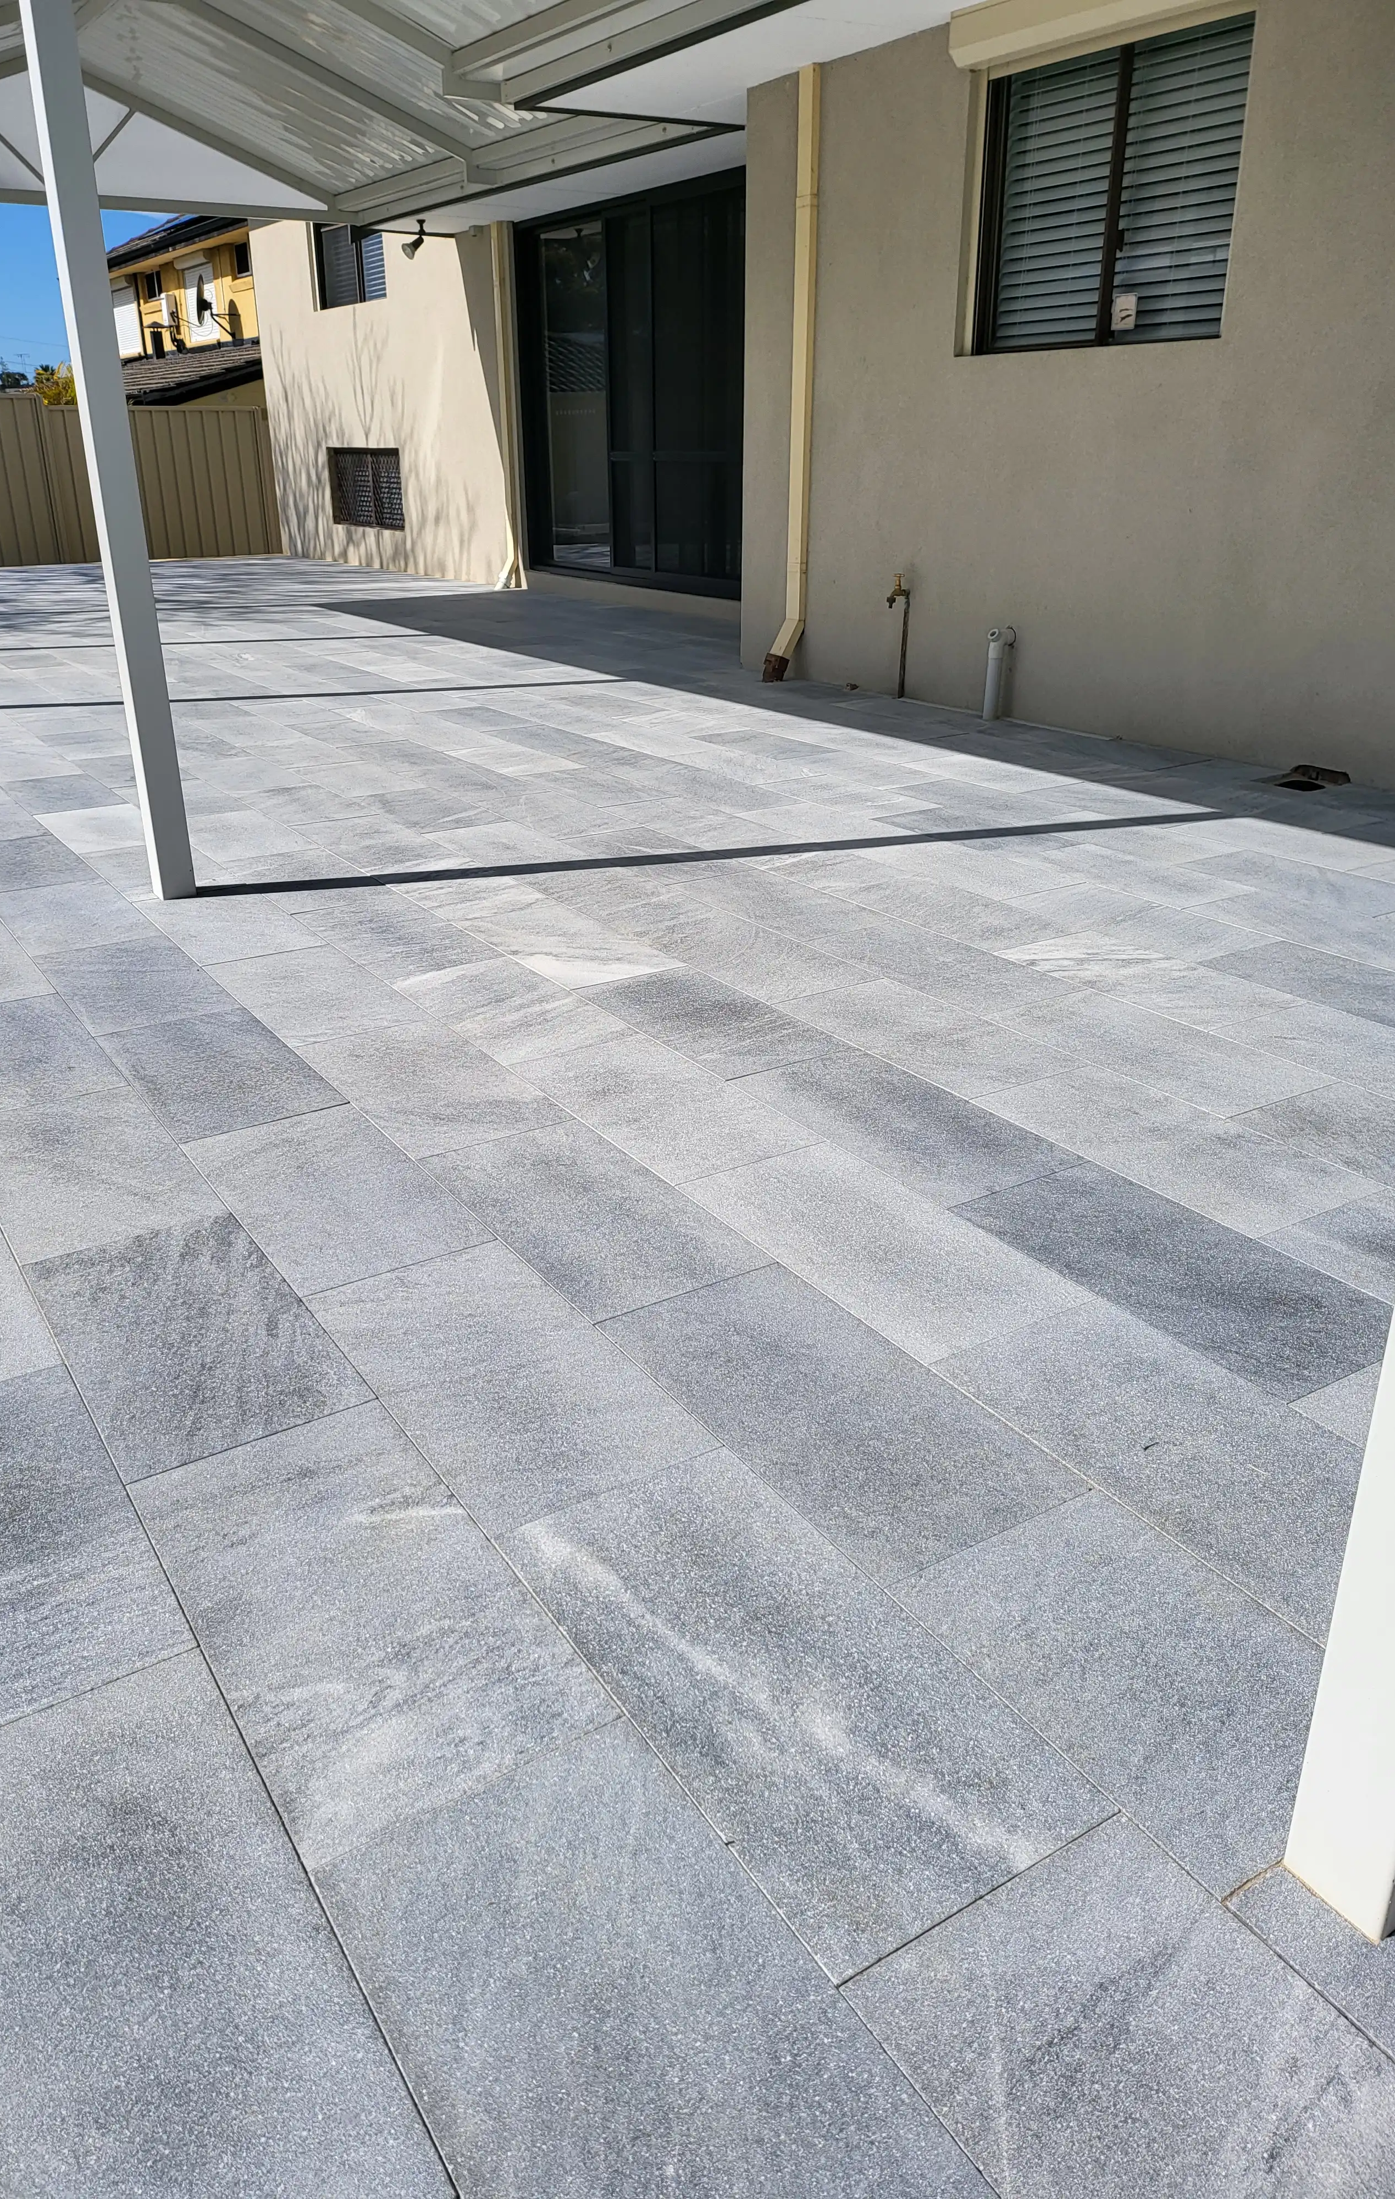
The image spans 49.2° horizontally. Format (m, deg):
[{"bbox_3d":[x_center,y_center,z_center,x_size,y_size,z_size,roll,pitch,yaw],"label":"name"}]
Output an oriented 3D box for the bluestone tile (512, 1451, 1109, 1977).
[{"bbox_3d":[0.073,0.550,1.470,0.300,0.020,0.601,-15,27,-29],"label":"bluestone tile"}]

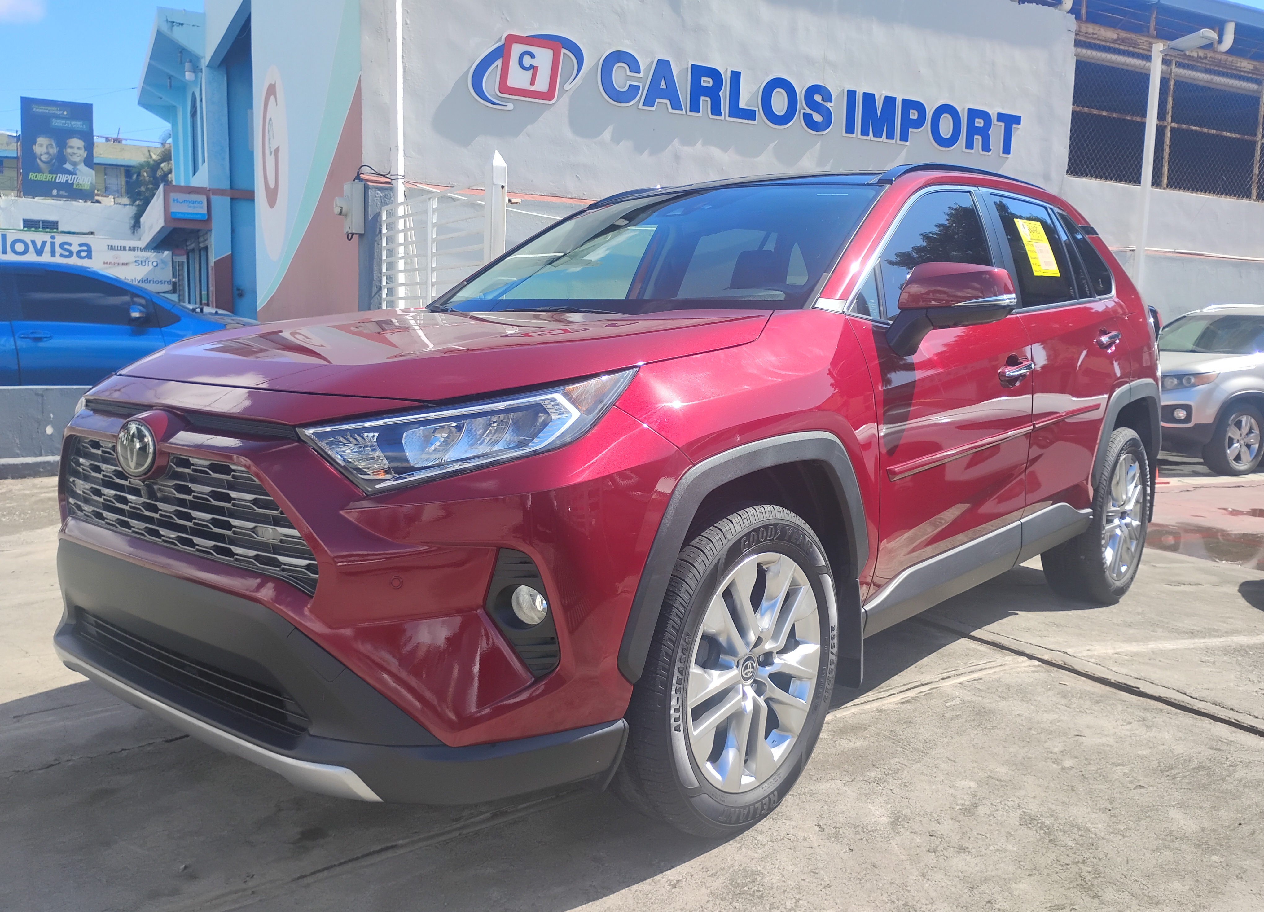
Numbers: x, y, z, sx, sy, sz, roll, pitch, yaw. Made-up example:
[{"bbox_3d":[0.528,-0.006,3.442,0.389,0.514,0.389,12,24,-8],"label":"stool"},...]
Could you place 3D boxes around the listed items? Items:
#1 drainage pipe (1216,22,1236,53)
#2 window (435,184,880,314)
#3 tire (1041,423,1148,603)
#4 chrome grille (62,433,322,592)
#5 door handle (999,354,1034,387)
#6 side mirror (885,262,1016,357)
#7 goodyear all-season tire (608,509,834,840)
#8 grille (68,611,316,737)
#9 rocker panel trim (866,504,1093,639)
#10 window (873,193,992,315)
[{"bbox_3d":[6.845,-4.831,11.800,0.130,0.340,0.240,-2,7,-26],"label":"drainage pipe"},{"bbox_3d":[0.049,-0.651,3.202,1.450,0.100,0.890,7,41,40],"label":"window"},{"bbox_3d":[1.957,0.244,4.325,0.245,0.735,0.740,7,9,40],"label":"tire"},{"bbox_3d":[-0.976,0.084,2.107,1.130,0.260,0.120,7,9,40],"label":"chrome grille"},{"bbox_3d":[1.187,-0.261,3.153,0.070,0.090,0.230,7,9,40],"label":"door handle"},{"bbox_3d":[0.815,-0.377,2.620,0.235,0.240,0.260,7,9,40],"label":"side mirror"},{"bbox_3d":[0.195,0.456,2.303,0.245,0.735,0.740,7,9,40],"label":"goodyear all-season tire"},{"bbox_3d":[-0.962,0.433,2.171,1.010,0.100,0.110,7,9,40],"label":"grille"},{"bbox_3d":[1.142,0.325,3.287,0.120,0.230,1.800,7,9,40],"label":"rocker panel trim"},{"bbox_3d":[0.878,-0.610,2.979,0.050,0.460,0.900,-25,-12,40],"label":"window"}]

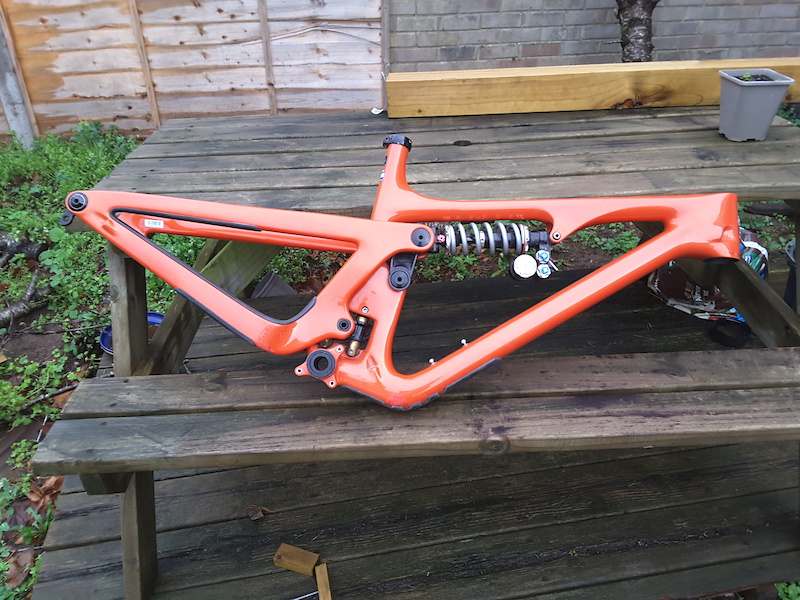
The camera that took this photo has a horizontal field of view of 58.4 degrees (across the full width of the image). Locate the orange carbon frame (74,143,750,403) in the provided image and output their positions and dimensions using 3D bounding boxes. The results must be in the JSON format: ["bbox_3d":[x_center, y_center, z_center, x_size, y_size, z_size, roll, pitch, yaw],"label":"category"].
[{"bbox_3d":[0.045,-0.052,1.197,1.085,0.455,0.170,-11,2,-2],"label":"orange carbon frame"}]

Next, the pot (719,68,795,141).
[{"bbox_3d":[0.725,-0.399,1.483,0.108,0.126,0.112,-2,28,2],"label":"pot"}]

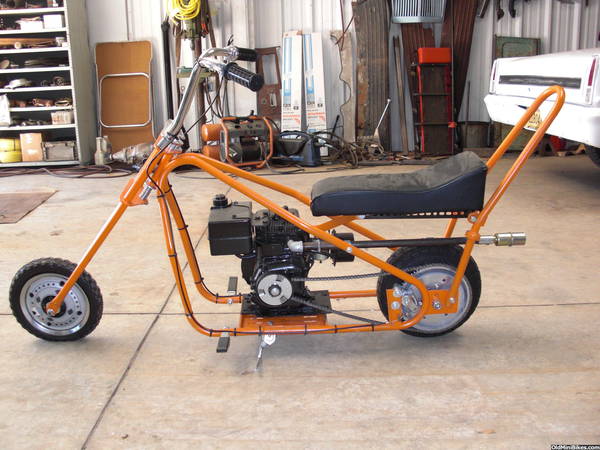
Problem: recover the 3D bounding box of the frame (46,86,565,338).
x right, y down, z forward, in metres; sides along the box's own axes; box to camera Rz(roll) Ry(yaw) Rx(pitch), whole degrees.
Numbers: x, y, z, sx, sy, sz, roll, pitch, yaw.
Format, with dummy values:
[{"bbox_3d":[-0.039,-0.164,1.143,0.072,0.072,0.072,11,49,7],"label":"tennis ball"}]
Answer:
[{"bbox_3d":[-0.027,-0.036,1.726,1.397,0.667,0.229,-1,22,0],"label":"frame"}]

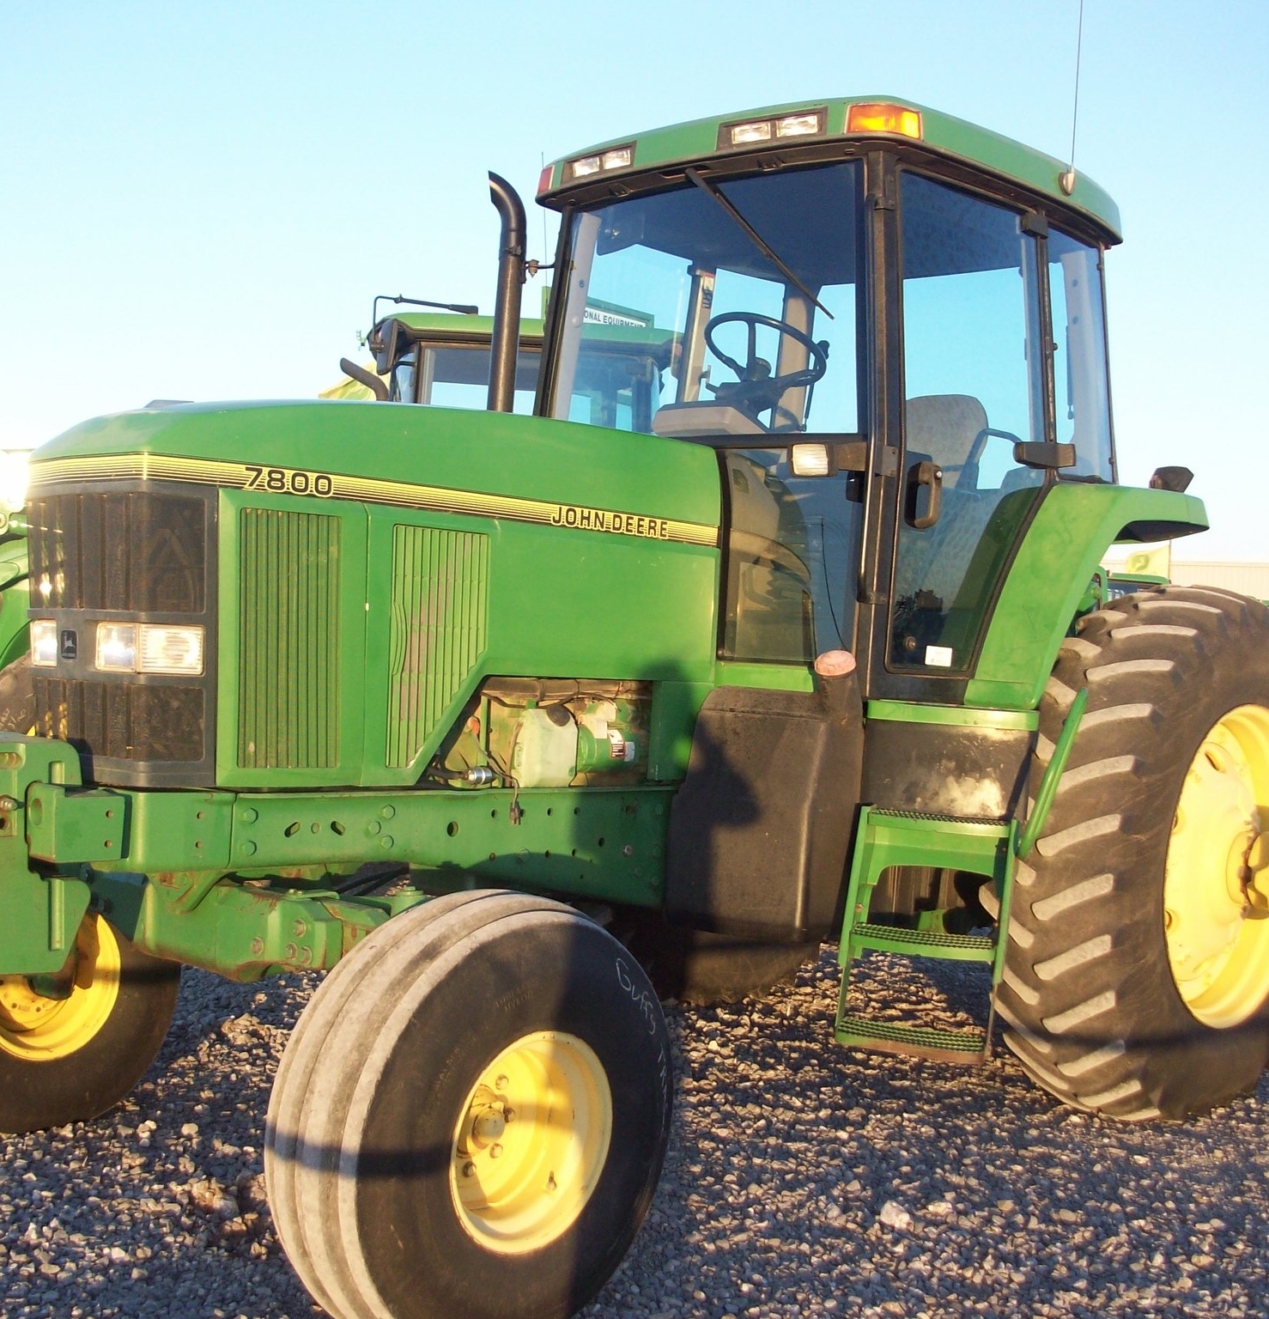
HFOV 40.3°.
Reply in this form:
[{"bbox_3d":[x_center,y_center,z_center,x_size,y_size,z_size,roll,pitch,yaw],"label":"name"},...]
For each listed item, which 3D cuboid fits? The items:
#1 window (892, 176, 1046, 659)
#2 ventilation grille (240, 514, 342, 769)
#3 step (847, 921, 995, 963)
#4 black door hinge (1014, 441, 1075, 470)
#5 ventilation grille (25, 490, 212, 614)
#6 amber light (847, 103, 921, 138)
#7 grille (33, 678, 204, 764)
[{"bbox_3d":[1.062,-0.713,5.489,0.740,1.500,0.060,1,2,-44],"label":"window"},{"bbox_3d":[-0.808,-0.041,4.045,0.030,0.603,0.301,3,2,43],"label":"ventilation grille"},{"bbox_3d":[0.863,0.829,5.088,0.420,0.045,0.150,3,1,30],"label":"step"},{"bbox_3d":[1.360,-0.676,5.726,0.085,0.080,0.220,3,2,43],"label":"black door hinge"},{"bbox_3d":[-1.264,-0.254,4.075,0.720,0.274,0.140,3,2,43],"label":"ventilation grille"},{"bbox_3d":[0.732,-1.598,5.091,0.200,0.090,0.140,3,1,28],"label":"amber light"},{"bbox_3d":[-1.278,0.129,4.083,0.720,0.193,0.140,3,2,43],"label":"grille"}]

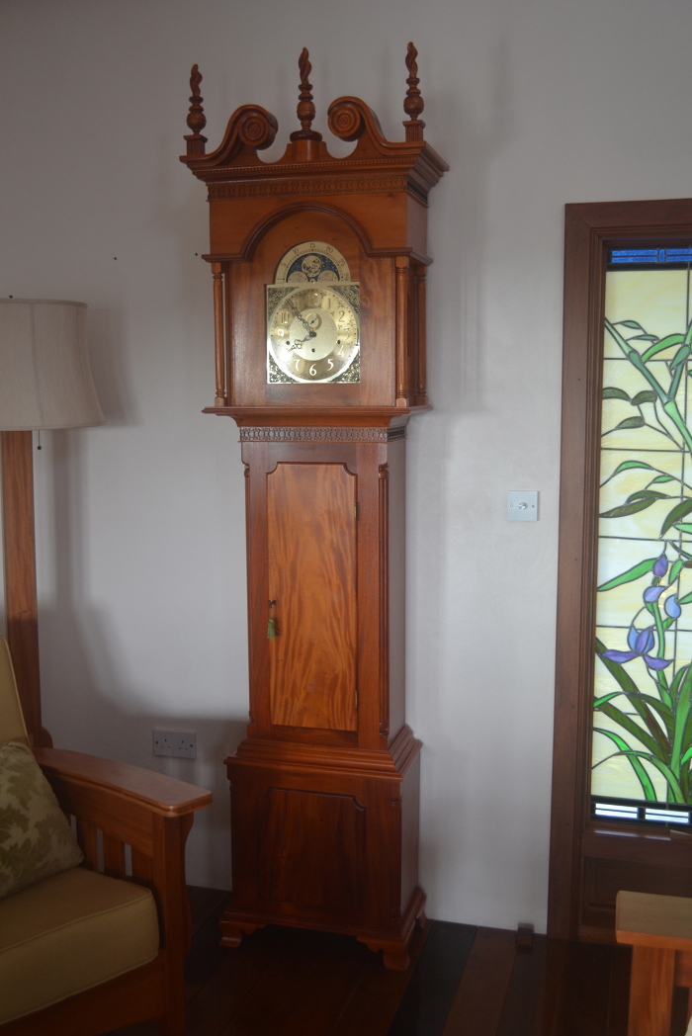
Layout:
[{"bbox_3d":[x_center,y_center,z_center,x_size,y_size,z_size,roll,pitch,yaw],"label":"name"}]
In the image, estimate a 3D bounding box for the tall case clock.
[{"bbox_3d":[-0.070,0.017,2.915,0.652,2.465,0.342,2,8,15],"label":"tall case clock"}]

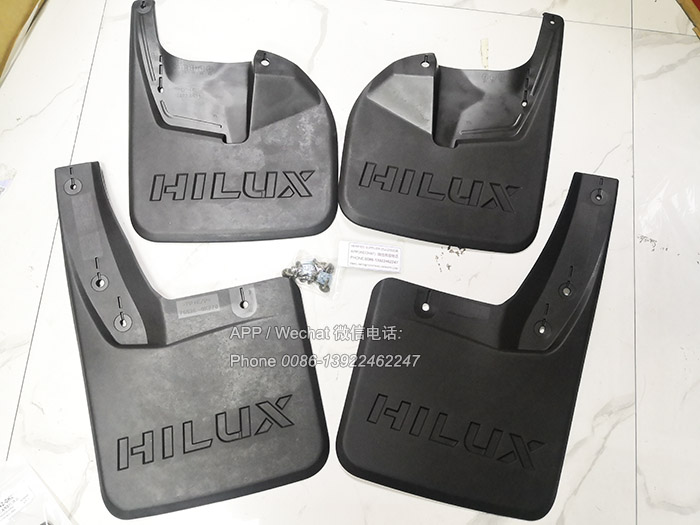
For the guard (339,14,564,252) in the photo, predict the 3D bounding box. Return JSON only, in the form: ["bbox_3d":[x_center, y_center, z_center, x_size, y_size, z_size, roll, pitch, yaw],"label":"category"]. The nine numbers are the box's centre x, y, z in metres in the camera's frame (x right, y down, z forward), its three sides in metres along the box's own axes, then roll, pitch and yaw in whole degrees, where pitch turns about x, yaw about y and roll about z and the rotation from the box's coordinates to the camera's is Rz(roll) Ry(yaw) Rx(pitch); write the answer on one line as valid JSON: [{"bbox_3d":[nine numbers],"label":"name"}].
[{"bbox_3d":[0.150,-0.216,0.777,0.296,0.050,0.386,10,78,0],"label":"guard"}]

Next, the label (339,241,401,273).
[{"bbox_3d":[0.028,-0.007,0.753,0.086,0.002,0.036,6,78,-1],"label":"label"}]

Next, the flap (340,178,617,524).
[{"bbox_3d":[0.176,0.068,0.720,0.299,0.045,0.486,16,78,1],"label":"flap"}]

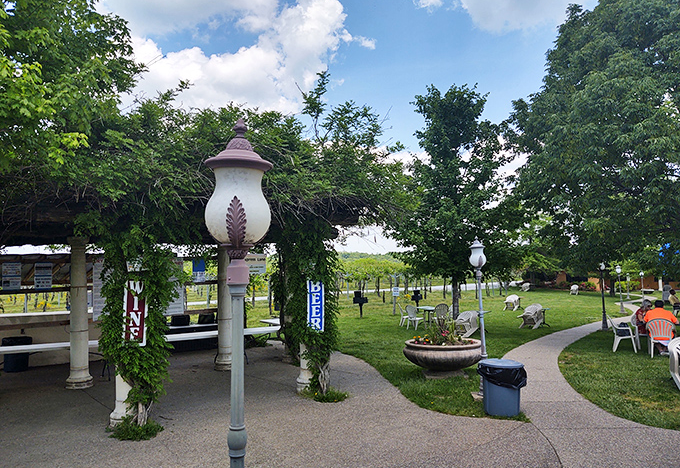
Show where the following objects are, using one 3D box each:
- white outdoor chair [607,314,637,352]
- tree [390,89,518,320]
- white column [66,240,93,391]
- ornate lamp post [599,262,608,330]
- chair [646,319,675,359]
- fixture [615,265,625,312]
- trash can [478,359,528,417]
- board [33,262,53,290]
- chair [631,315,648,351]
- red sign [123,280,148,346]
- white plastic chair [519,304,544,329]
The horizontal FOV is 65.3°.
[{"bbox_3d":[6.608,2.323,12.510,0.660,0.870,0.600,-3,-6,25],"label":"white outdoor chair"},{"bbox_3d":[4.069,-1.076,18.934,4.700,8.862,4.700,0,-5,0],"label":"tree"},{"bbox_3d":[-4.252,1.261,8.750,0.430,2.466,0.430,4,-7,-40],"label":"white column"},{"bbox_3d":[9.061,2.113,18.226,0.260,2.301,0.260,0,-5,0],"label":"ornate lamp post"},{"bbox_3d":[6.795,2.149,11.200,0.580,0.830,0.580,-4,-6,25],"label":"chair"},{"bbox_3d":[13.548,2.693,25.600,0.320,2.250,0.320,-2,-6,0],"label":"fixture"},{"bbox_3d":[2.055,1.926,6.750,0.590,0.670,0.590,-2,-6,0],"label":"trash can"},{"bbox_3d":[-6.869,0.986,12.300,0.370,0.620,0.040,2,-6,-30],"label":"board"},{"bbox_3d":[7.186,2.264,12.600,0.580,0.840,0.580,0,-6,-14],"label":"chair"},{"bbox_3d":[-2.344,0.898,6.050,0.260,0.770,0.040,3,-6,-30],"label":"red sign"},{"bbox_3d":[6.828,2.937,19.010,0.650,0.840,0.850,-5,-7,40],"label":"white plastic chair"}]

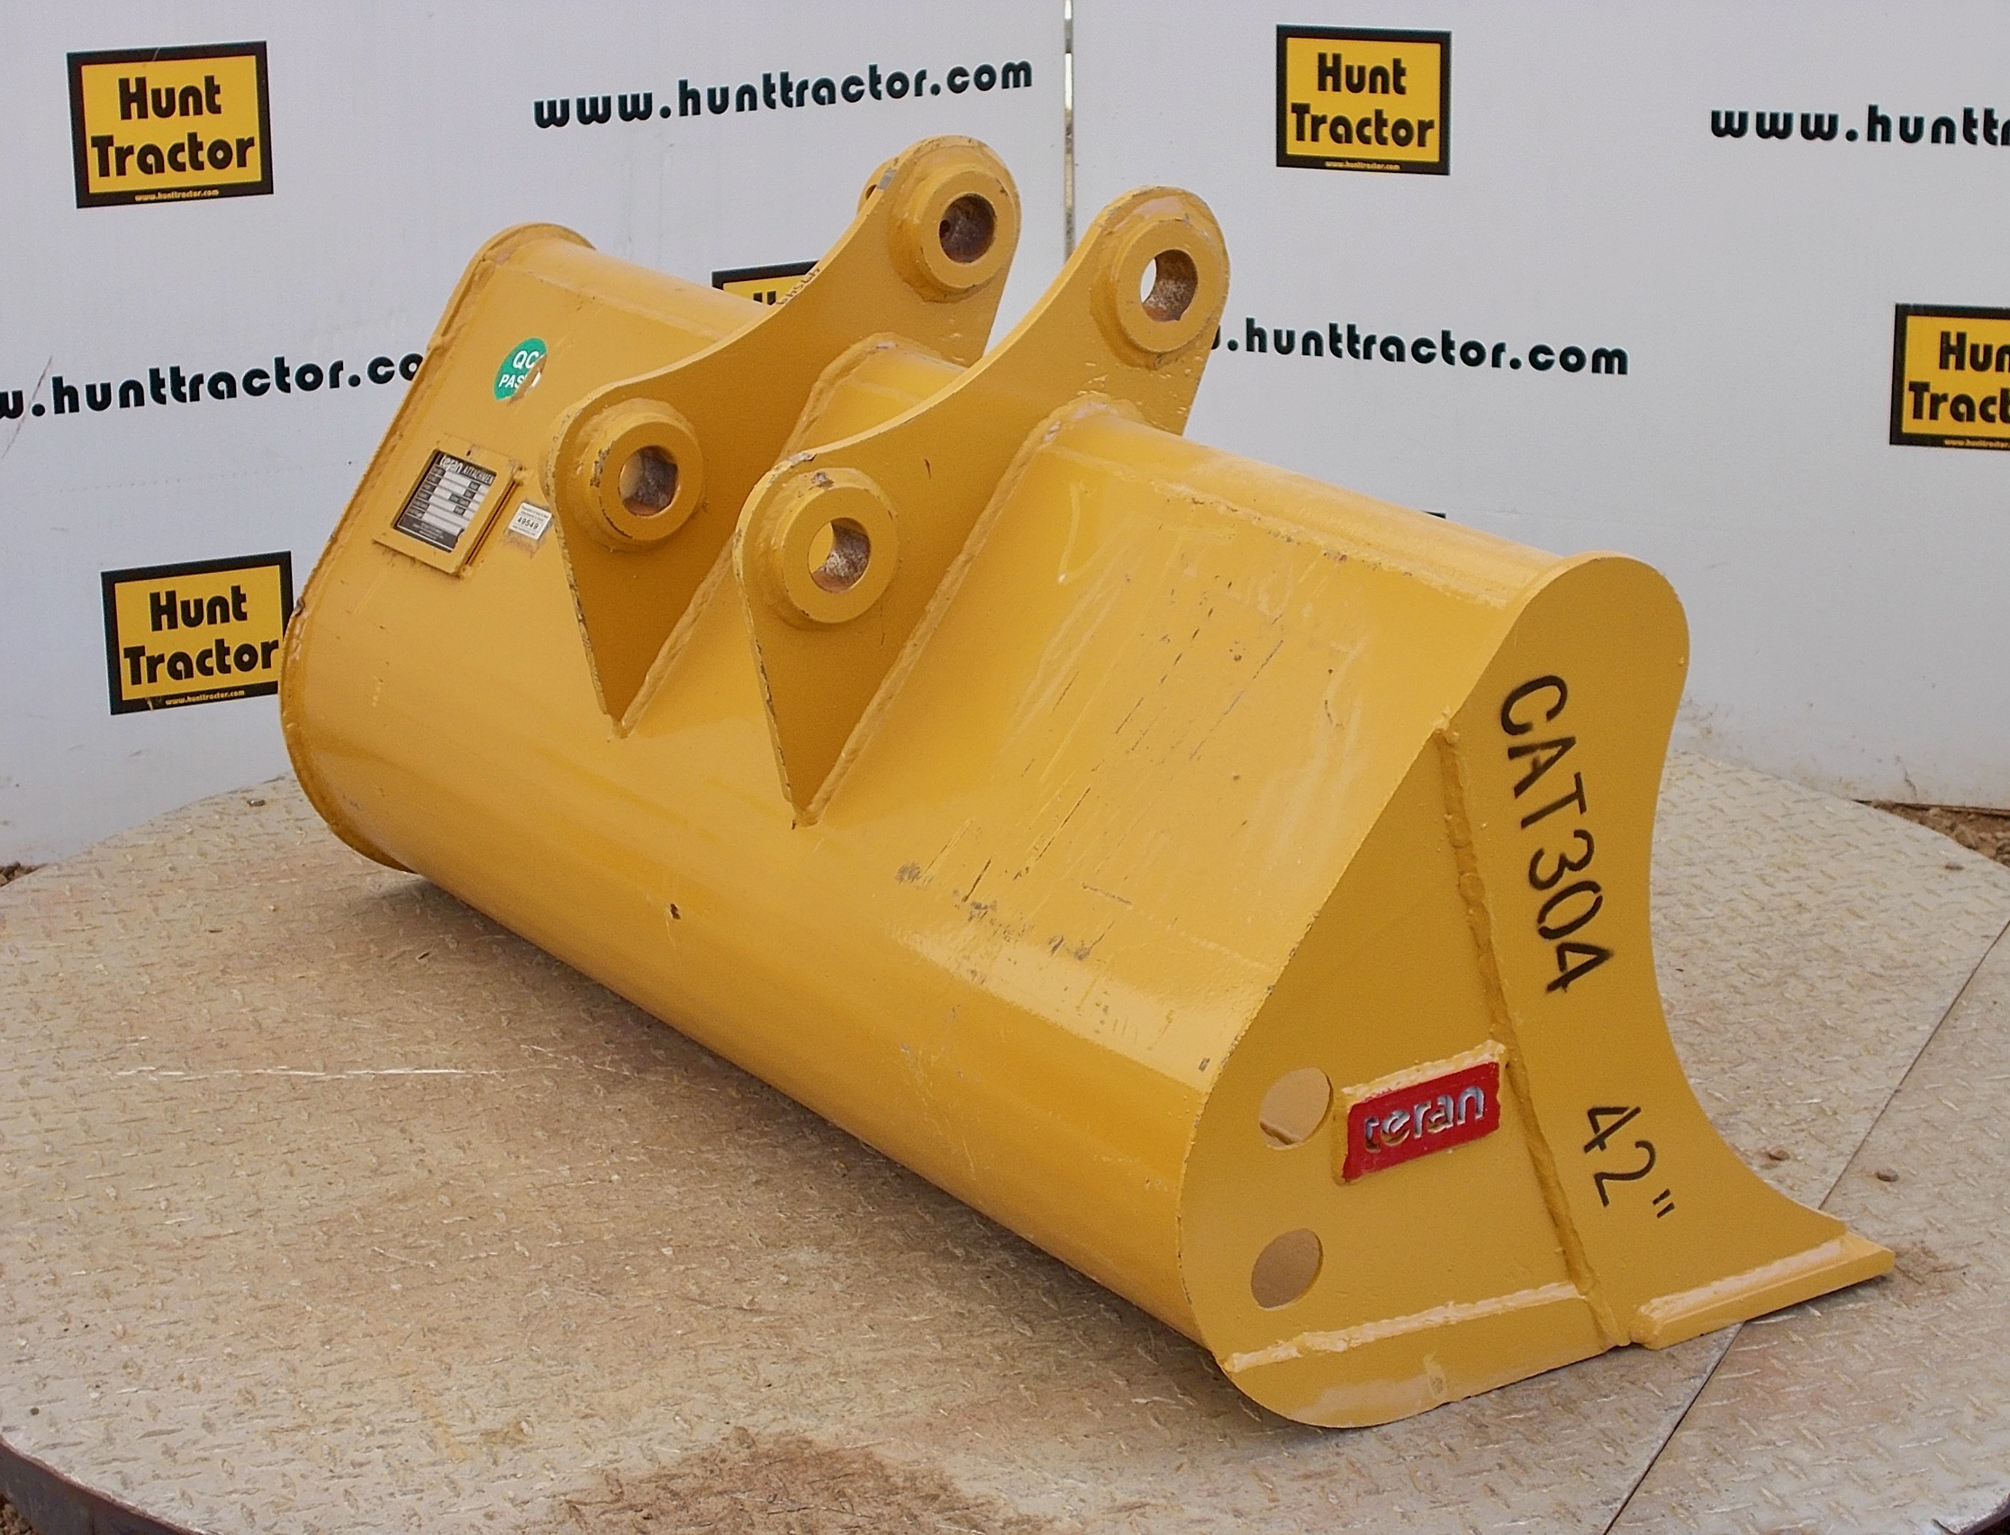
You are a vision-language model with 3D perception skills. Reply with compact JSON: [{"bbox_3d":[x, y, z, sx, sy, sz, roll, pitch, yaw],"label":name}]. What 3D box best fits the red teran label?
[{"bbox_3d":[0.221,0.186,2.082,0.105,0.045,0.009,-13,27,-30],"label":"red teran label"}]

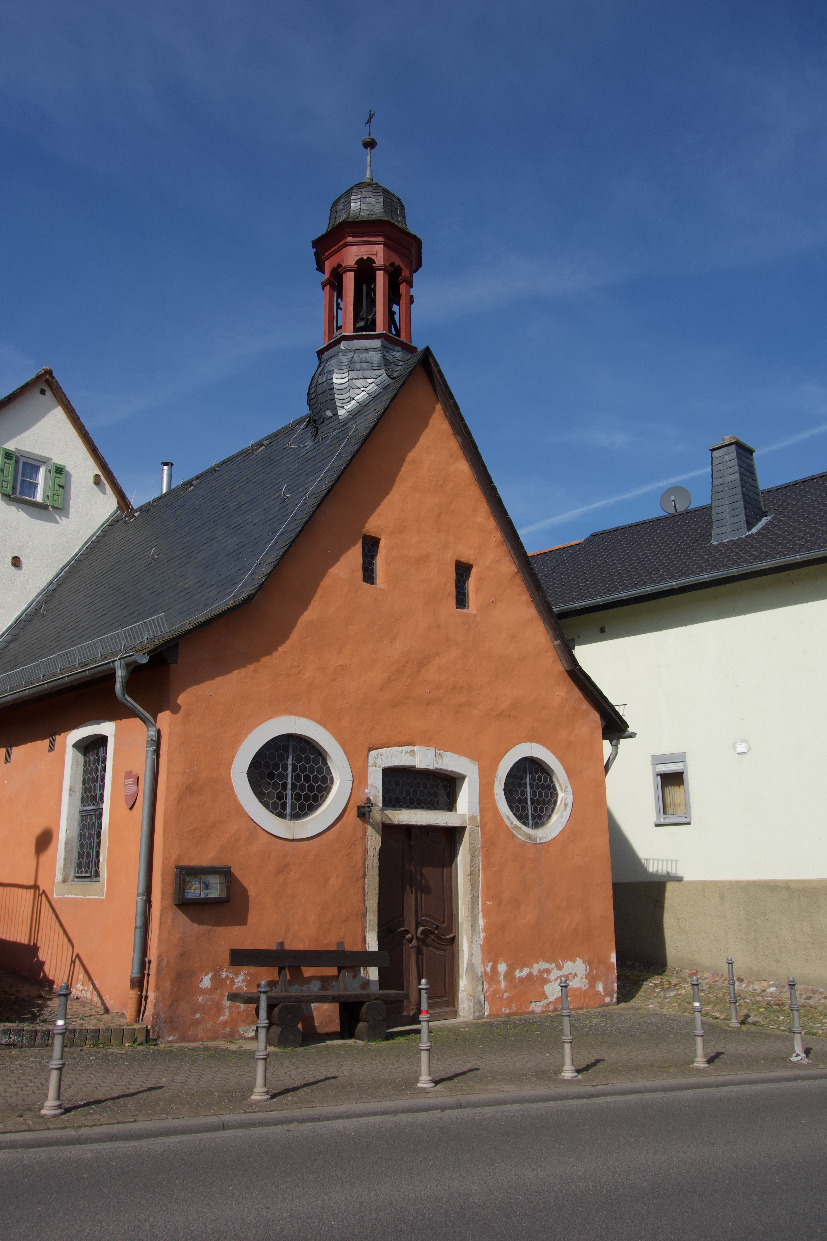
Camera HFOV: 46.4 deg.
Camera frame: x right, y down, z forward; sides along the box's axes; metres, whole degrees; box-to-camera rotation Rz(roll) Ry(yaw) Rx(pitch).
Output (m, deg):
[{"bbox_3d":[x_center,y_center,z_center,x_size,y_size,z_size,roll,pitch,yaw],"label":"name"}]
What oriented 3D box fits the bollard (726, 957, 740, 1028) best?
[{"bbox_3d":[4.443,5.160,13.428,0.165,0.900,0.165,0,-16,0],"label":"bollard"}]

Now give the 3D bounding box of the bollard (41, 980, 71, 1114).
[{"bbox_3d":[-2.669,3.205,7.254,0.165,0.900,0.165,0,-16,0],"label":"bollard"}]

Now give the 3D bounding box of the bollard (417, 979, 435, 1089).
[{"bbox_3d":[0.115,3.710,8.706,0.165,0.900,0.165,0,-16,0],"label":"bollard"}]

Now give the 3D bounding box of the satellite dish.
[{"bbox_3d":[6.808,-3.143,25.098,0.820,0.860,0.420,-8,-18,26],"label":"satellite dish"}]

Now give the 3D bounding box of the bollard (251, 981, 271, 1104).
[{"bbox_3d":[-1.244,3.451,7.970,0.165,0.900,0.165,0,-16,0],"label":"bollard"}]

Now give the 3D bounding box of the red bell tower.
[{"bbox_3d":[-0.760,-6.494,16.404,1.850,5.000,1.850,-15,-22,42],"label":"red bell tower"}]

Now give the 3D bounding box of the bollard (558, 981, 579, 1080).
[{"bbox_3d":[1.502,3.963,9.409,0.165,0.900,0.165,0,-16,0],"label":"bollard"}]

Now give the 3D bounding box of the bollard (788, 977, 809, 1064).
[{"bbox_3d":[4.378,4.558,11.059,0.165,0.900,0.165,0,-16,0],"label":"bollard"}]

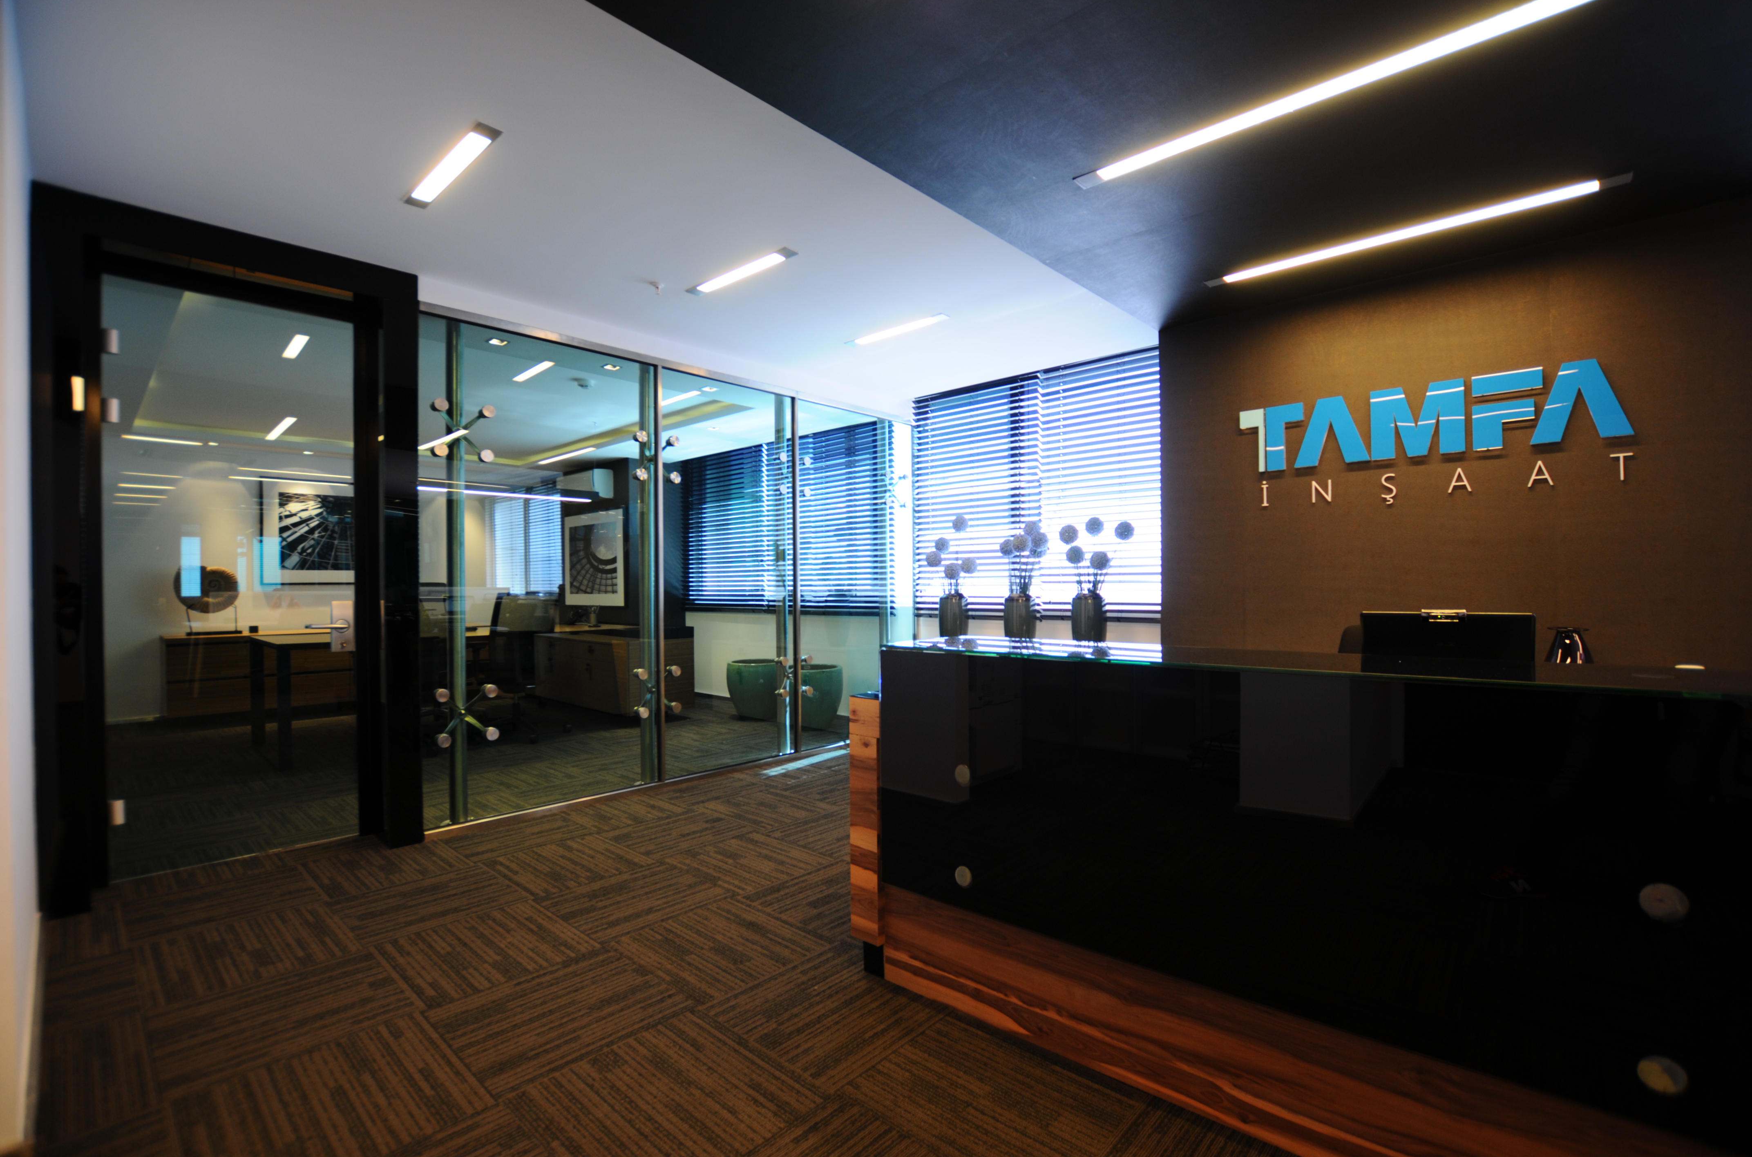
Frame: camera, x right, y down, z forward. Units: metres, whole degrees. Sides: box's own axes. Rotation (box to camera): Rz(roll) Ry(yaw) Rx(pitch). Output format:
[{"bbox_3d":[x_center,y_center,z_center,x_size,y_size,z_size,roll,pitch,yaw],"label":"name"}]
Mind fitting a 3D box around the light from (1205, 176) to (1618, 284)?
[{"bbox_3d":[1.973,-1.329,2.817,1.300,0.050,0.078,0,1,43],"label":"light"}]

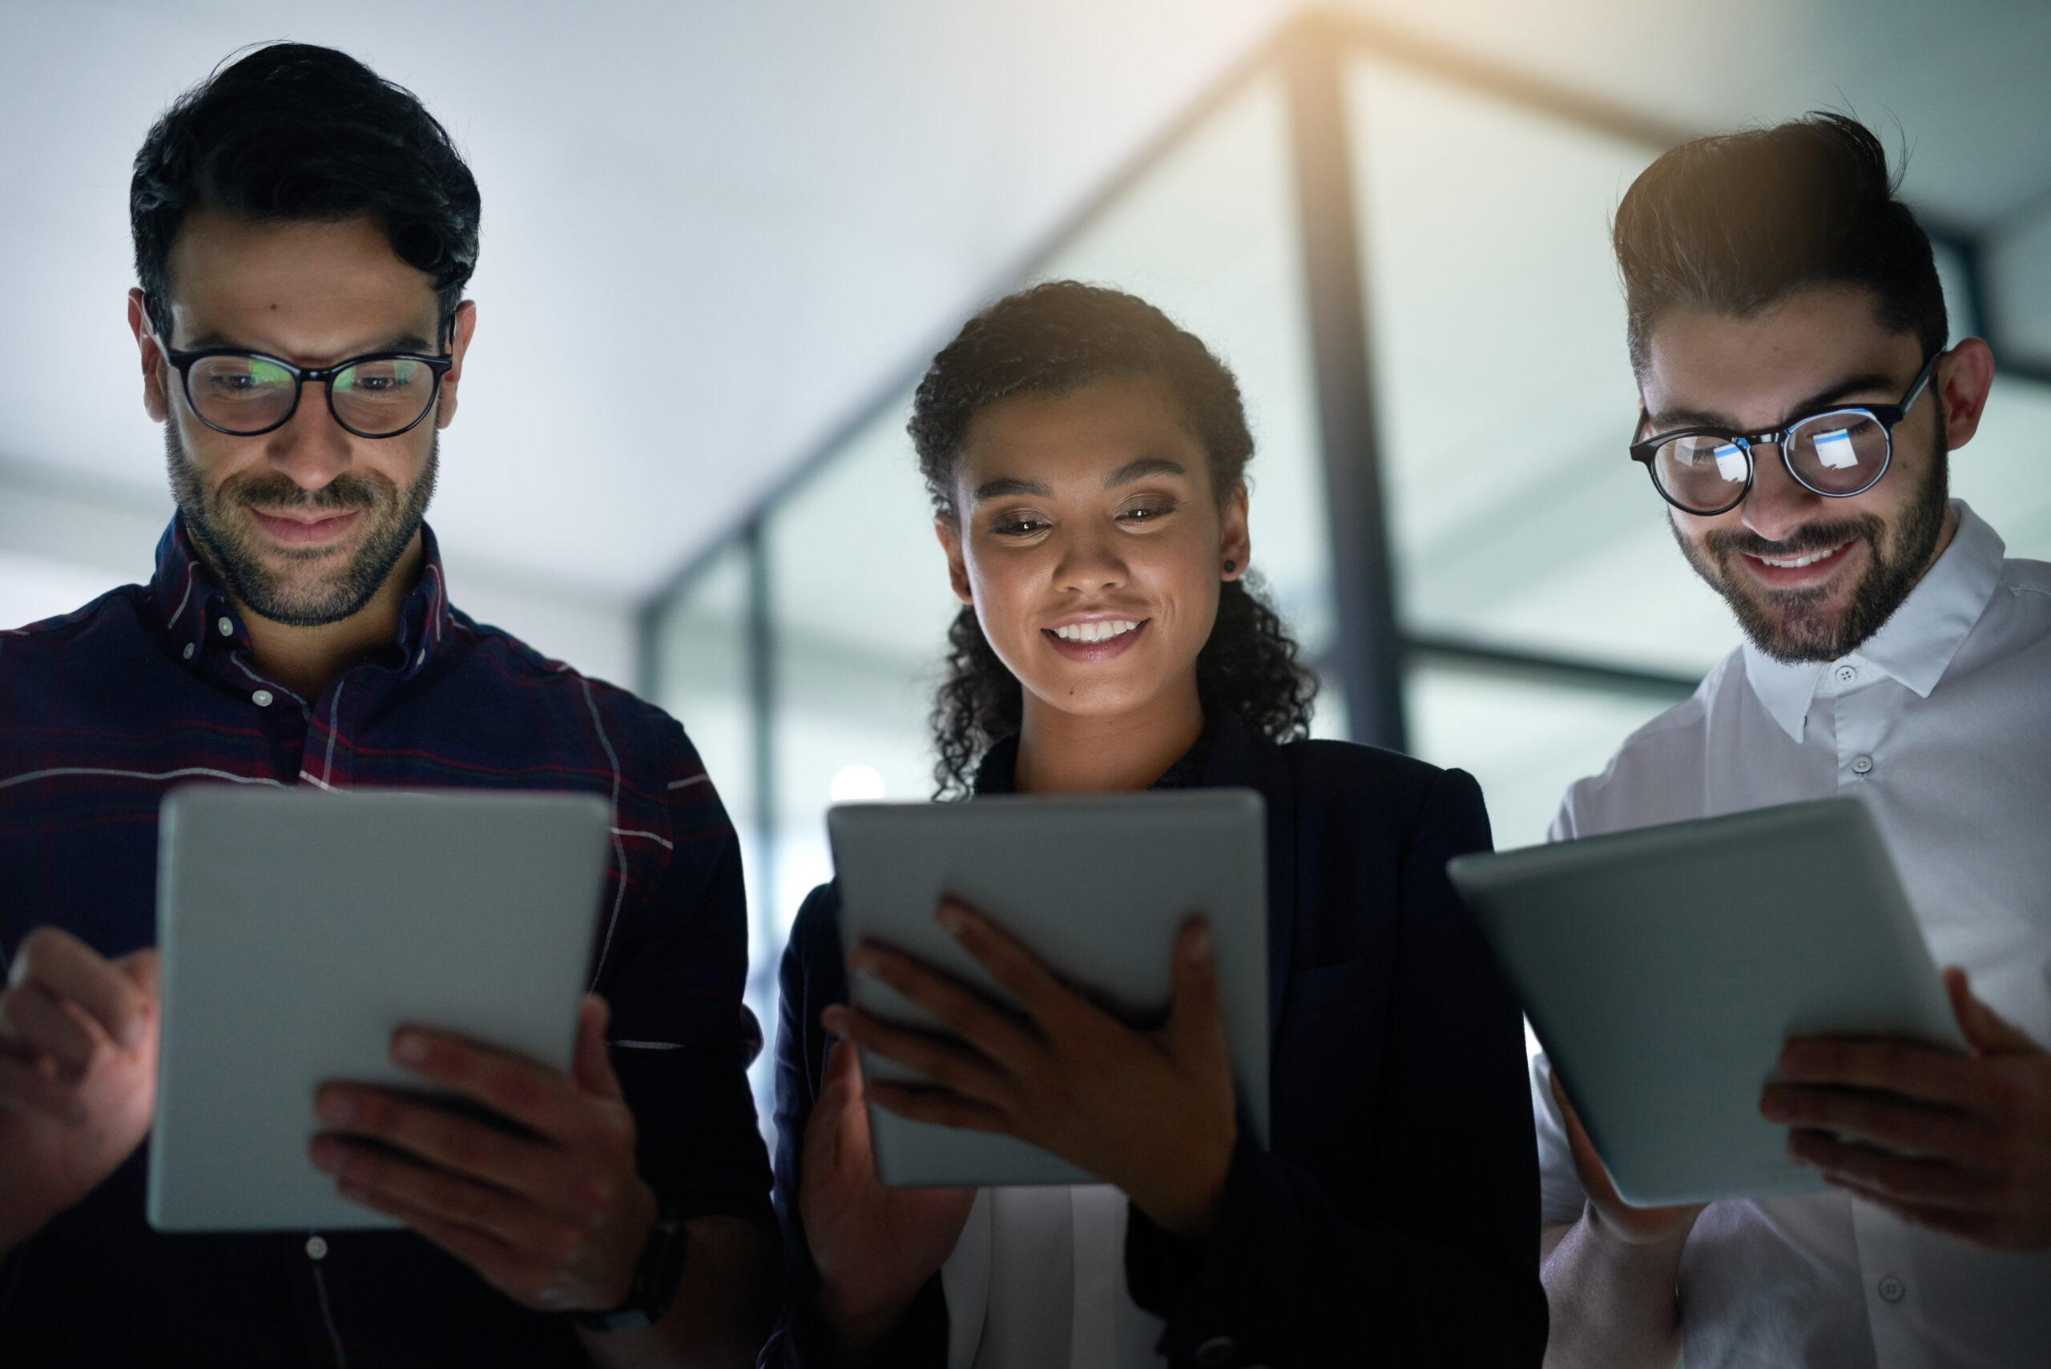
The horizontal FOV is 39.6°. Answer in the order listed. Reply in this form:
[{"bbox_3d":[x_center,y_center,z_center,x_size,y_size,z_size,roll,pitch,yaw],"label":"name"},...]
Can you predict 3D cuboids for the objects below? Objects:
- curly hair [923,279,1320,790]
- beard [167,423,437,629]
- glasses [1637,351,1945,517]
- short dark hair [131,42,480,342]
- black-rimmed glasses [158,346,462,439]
[{"bbox_3d":[0.049,-0.080,1.565,0.218,0.282,0.220,-6,-2,0],"label":"curly hair"},{"bbox_3d":[-0.363,-0.082,1.440,0.137,0.092,0.090,-1,22,-17],"label":"beard"},{"bbox_3d":[0.394,-0.138,1.463,0.143,0.050,0.143,-7,18,27],"label":"glasses"},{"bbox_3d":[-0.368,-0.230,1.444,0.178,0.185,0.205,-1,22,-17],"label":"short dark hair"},{"bbox_3d":[-0.363,-0.166,1.436,0.144,0.048,0.143,-1,22,-17],"label":"black-rimmed glasses"}]

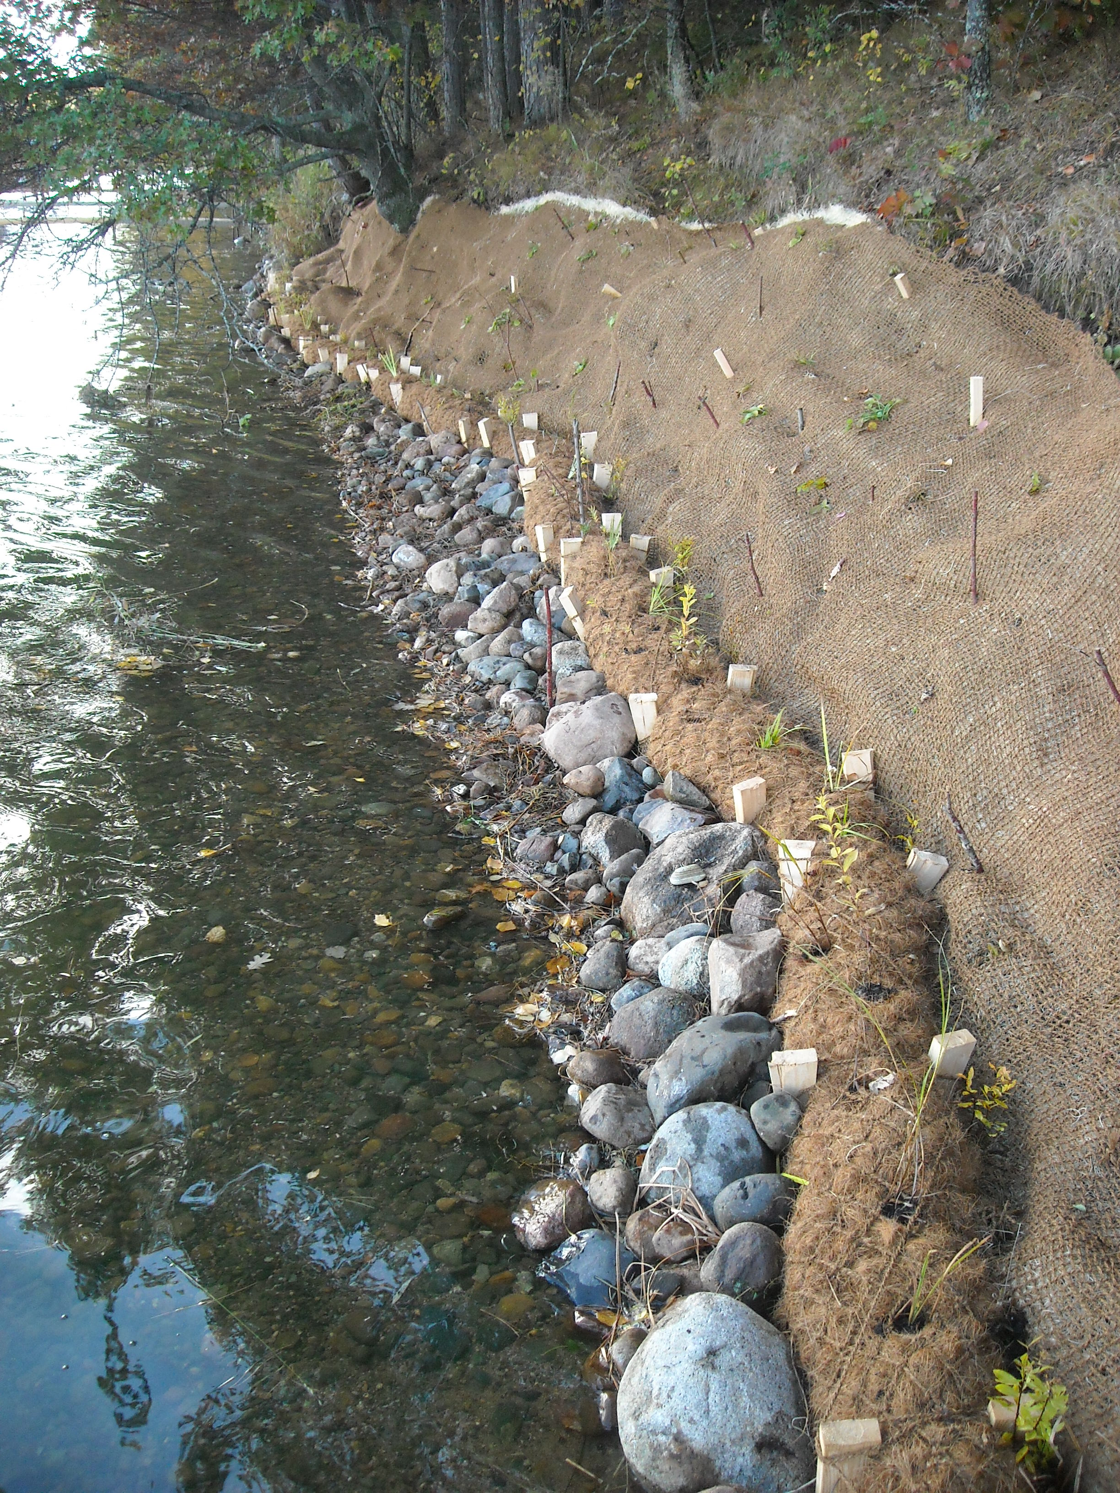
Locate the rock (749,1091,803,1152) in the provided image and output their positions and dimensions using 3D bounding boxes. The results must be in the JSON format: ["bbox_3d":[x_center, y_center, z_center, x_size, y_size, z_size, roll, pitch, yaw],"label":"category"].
[{"bbox_3d":[0.413,0.718,2.894,0.100,0.095,0.135,-2,21,-5],"label":"rock"}]

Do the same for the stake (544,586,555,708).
[{"bbox_3d":[-0.041,-0.348,5.457,0.024,0.476,0.024,-2,21,1],"label":"stake"}]

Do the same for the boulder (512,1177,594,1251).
[{"bbox_3d":[-0.014,0.882,2.844,0.155,0.125,0.150,0,21,0],"label":"boulder"}]

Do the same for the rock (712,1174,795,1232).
[{"bbox_3d":[0.373,0.871,2.875,0.164,0.101,0.123,-4,21,-9],"label":"rock"}]

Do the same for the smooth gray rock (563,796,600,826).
[{"bbox_3d":[0.065,0.199,4.673,0.090,0.075,0.135,16,26,37],"label":"smooth gray rock"}]

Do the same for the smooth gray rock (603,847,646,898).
[{"bbox_3d":[0.185,0.349,4.268,0.100,0.112,0.150,20,28,41],"label":"smooth gray rock"}]

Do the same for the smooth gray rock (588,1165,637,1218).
[{"bbox_3d":[0.105,0.891,3.019,0.101,0.098,0.095,0,21,0],"label":"smooth gray rock"}]

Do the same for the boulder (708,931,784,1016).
[{"bbox_3d":[0.427,0.528,3.485,0.175,0.180,0.205,4,21,9],"label":"boulder"}]

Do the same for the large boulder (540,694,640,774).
[{"bbox_3d":[0.095,-0.043,4.815,0.300,0.235,0.270,0,21,0],"label":"large boulder"}]

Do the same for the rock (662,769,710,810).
[{"bbox_3d":[0.371,0.132,4.480,0.105,0.090,0.180,-16,26,-37],"label":"rock"}]

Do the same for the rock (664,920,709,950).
[{"bbox_3d":[0.322,0.482,3.808,0.125,0.073,0.083,-7,22,-19],"label":"rock"}]

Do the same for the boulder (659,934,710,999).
[{"bbox_3d":[0.310,0.544,3.704,0.145,0.152,0.140,-4,21,-9],"label":"boulder"}]

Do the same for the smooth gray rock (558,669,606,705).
[{"bbox_3d":[0.082,-0.211,5.567,0.187,0.141,0.141,-4,21,-9],"label":"smooth gray rock"}]

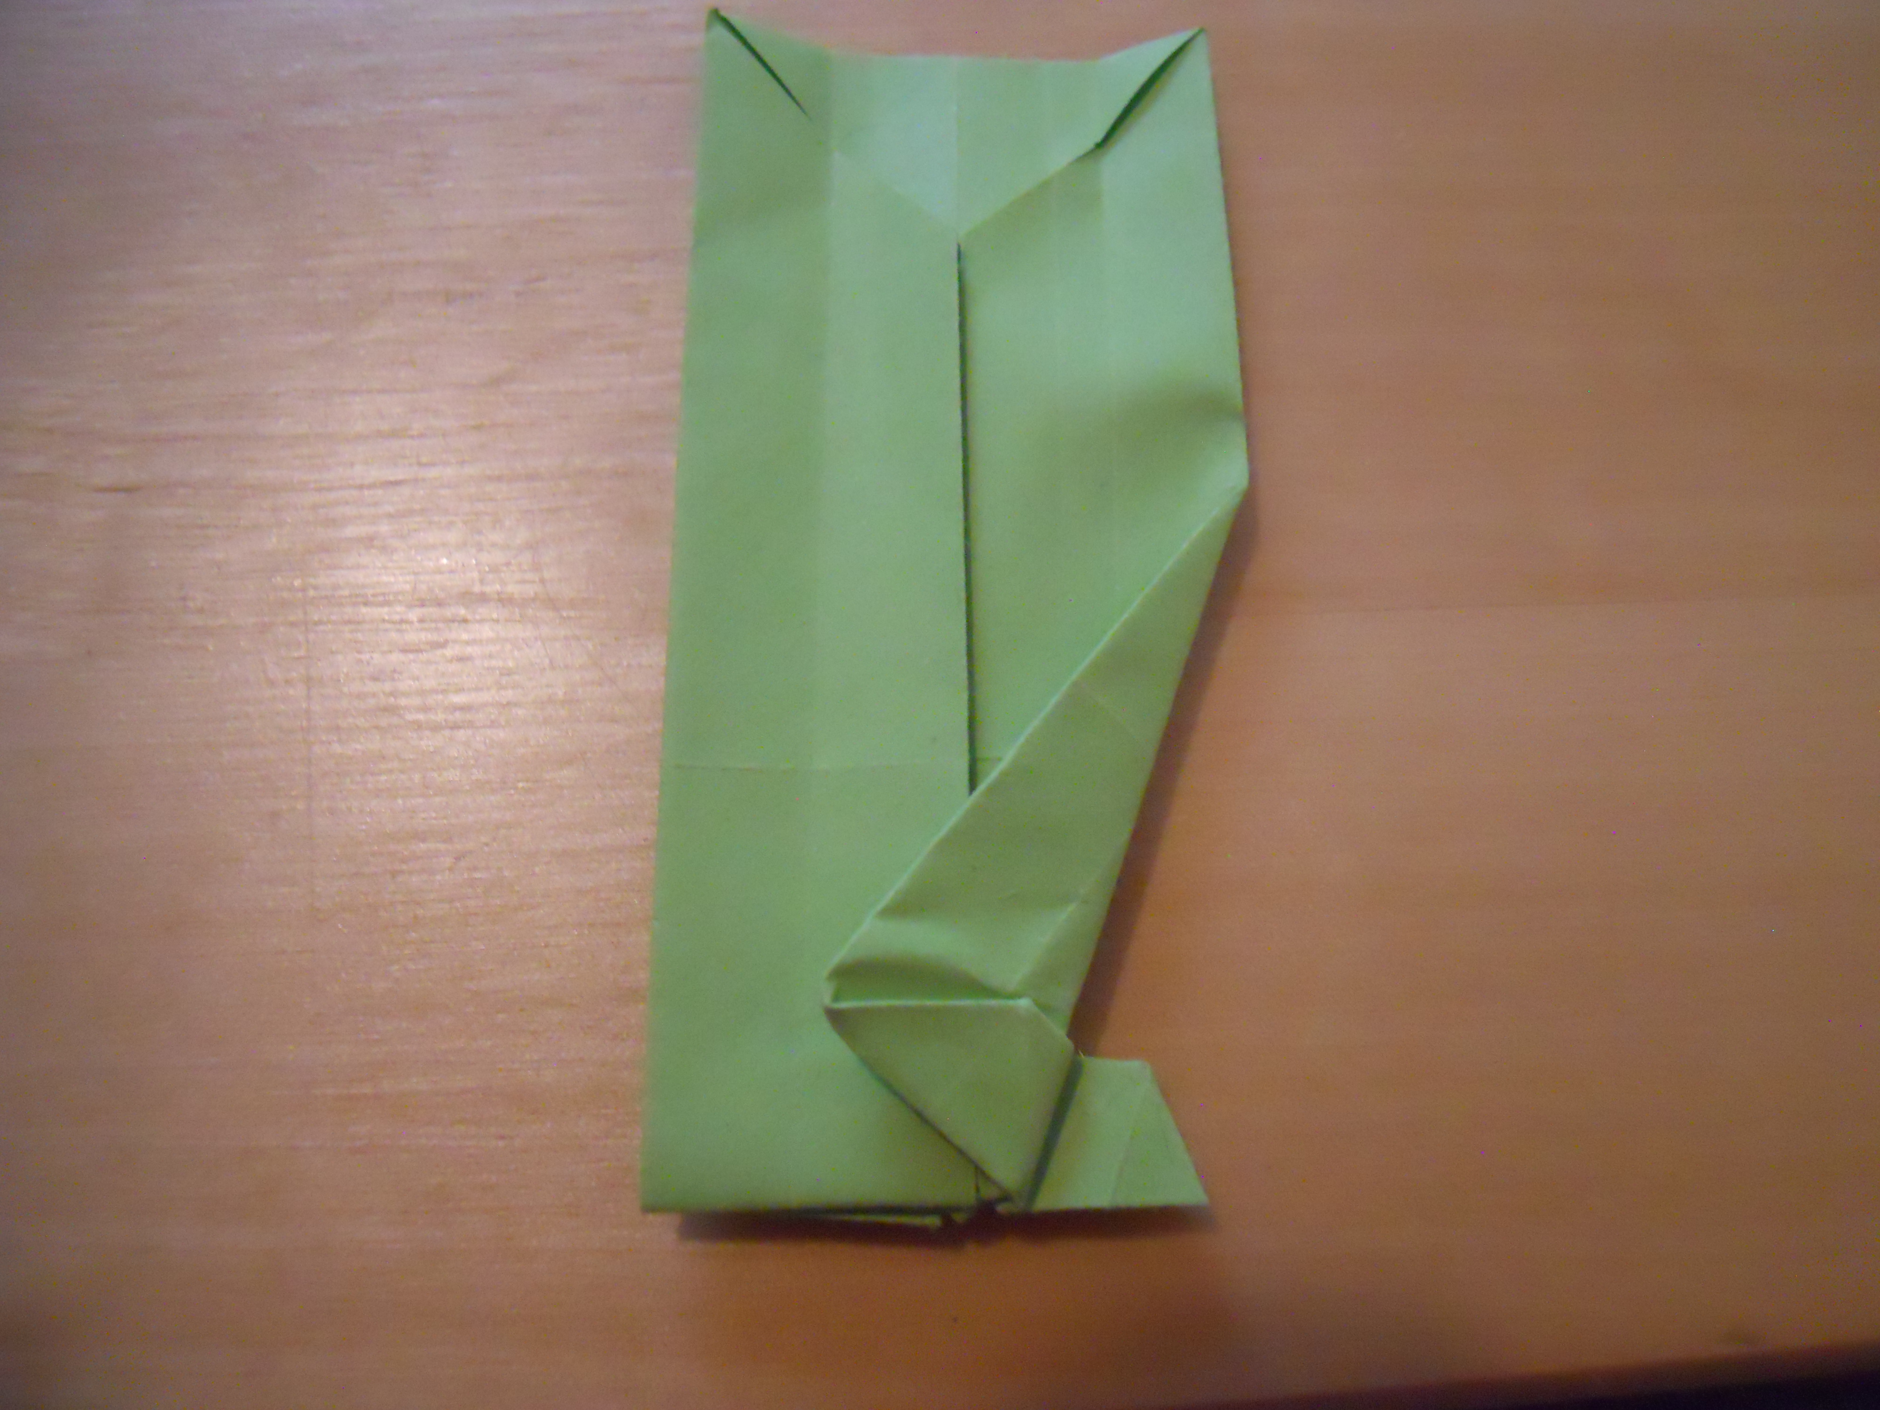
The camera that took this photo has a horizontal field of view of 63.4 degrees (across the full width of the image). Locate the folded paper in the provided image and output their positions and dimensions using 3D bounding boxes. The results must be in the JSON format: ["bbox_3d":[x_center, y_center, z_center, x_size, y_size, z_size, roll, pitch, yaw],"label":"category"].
[{"bbox_3d":[0.005,-0.028,0.279,0.107,0.012,0.226,-1,71,0],"label":"folded paper"}]

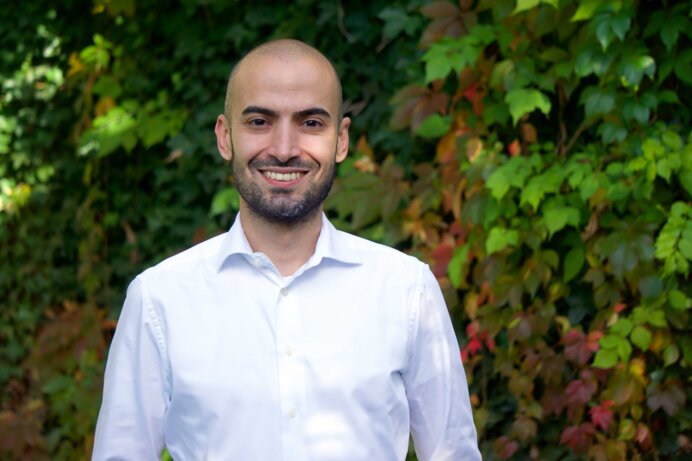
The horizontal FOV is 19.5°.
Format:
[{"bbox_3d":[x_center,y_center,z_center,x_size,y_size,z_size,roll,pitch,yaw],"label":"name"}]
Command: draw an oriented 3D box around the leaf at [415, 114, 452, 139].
[{"bbox_3d":[0.152,-0.180,3.500,0.066,0.042,0.020,0,-11,9],"label":"leaf"}]

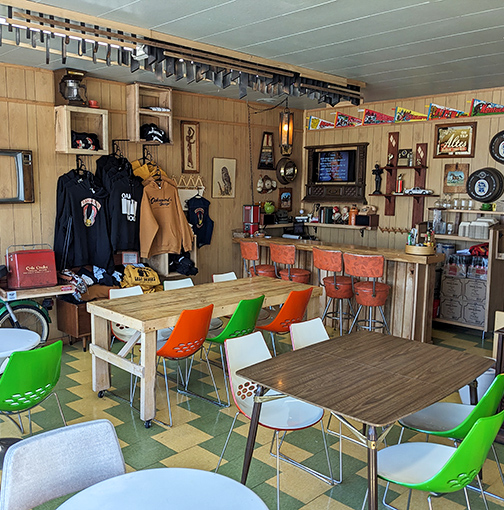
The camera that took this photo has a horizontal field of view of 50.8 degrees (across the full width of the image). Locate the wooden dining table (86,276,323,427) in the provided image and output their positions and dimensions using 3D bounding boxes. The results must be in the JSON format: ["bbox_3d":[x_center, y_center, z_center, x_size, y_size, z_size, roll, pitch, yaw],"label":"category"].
[{"bbox_3d":[-0.330,0.732,4.665,1.909,0.772,0.790,-6,11,-42],"label":"wooden dining table"}]

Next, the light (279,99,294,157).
[{"bbox_3d":[0.443,-1.595,6.742,0.200,0.680,0.200,-7,11,-44],"label":"light"}]

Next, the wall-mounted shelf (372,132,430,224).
[{"bbox_3d":[1.959,-0.952,6.813,0.180,1.245,0.910,-7,11,-44],"label":"wall-mounted shelf"}]

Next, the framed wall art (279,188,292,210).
[{"bbox_3d":[0.495,-0.818,7.875,0.025,0.325,0.295,8,10,44],"label":"framed wall art"}]

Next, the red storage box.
[{"bbox_3d":[-2.112,0.125,5.080,0.362,0.406,0.260,-7,1,-44],"label":"red storage box"}]

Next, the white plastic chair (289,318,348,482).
[{"bbox_3d":[0.496,0.857,3.322,0.550,0.810,0.470,8,10,44],"label":"white plastic chair"}]

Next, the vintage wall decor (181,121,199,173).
[{"bbox_3d":[-0.766,-1.326,6.551,0.277,0.624,0.030,-7,11,-44],"label":"vintage wall decor"}]

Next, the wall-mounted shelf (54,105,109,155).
[{"bbox_3d":[-1.735,-1.255,5.424,0.220,0.445,0.465,8,10,44],"label":"wall-mounted shelf"}]

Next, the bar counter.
[{"bbox_3d":[0.881,0.365,6.421,2.830,1.000,0.420,8,10,44],"label":"bar counter"}]

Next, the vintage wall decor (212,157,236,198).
[{"bbox_3d":[-0.367,-1.007,6.979,0.025,0.510,0.400,8,10,44],"label":"vintage wall decor"}]

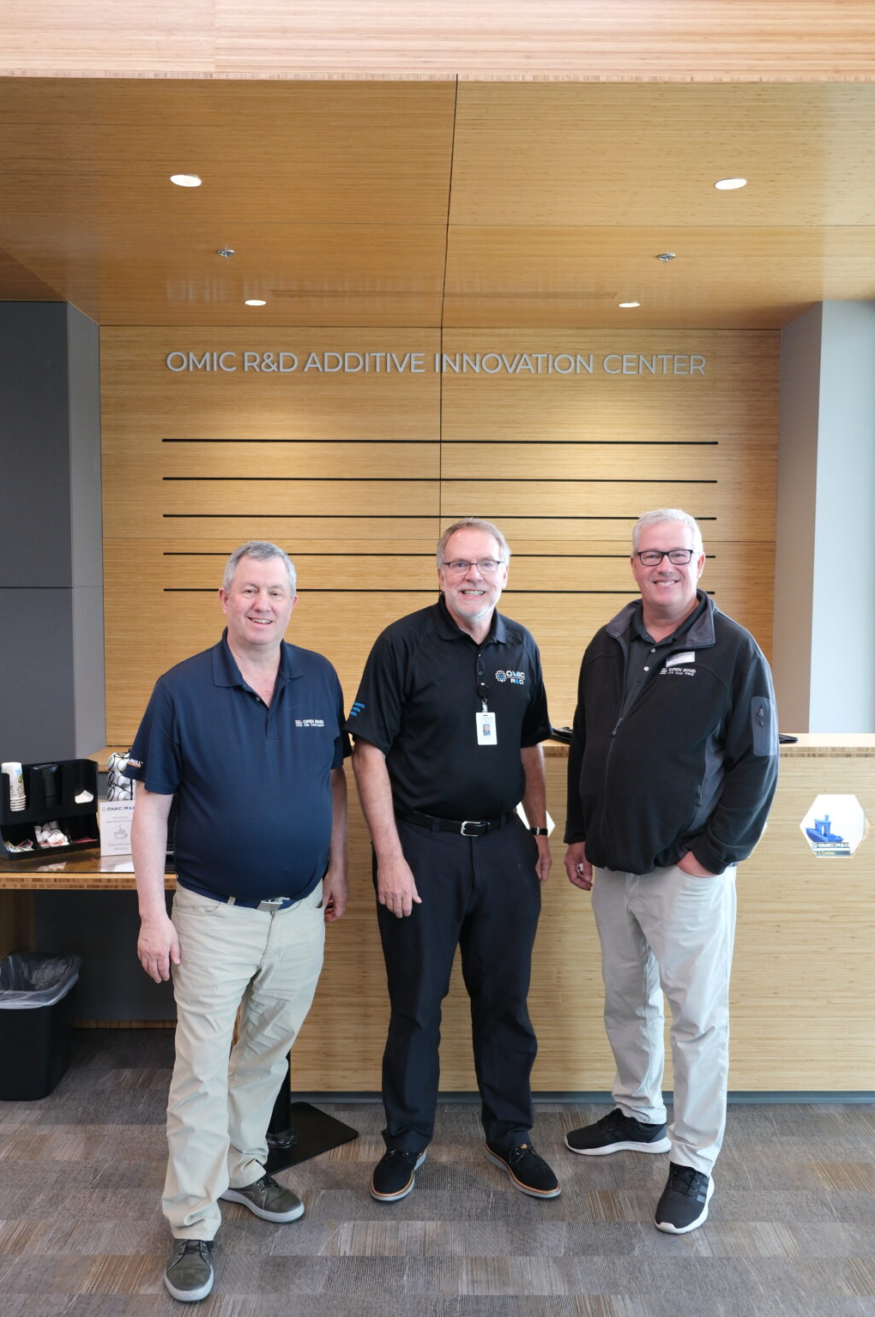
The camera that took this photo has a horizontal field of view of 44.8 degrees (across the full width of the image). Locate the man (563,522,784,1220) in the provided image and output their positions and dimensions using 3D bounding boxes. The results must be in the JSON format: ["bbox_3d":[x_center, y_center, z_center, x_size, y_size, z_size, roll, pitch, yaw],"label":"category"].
[{"bbox_3d":[0.604,0.526,2.902,0.580,1.865,0.410,3,5,35],"label":"man"}]

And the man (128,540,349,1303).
[{"bbox_3d":[-0.474,0.592,2.632,0.540,1.765,0.420,-2,5,-23],"label":"man"}]

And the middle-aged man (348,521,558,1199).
[{"bbox_3d":[0.048,0.538,2.911,0.590,1.835,0.380,-1,5,-20],"label":"middle-aged man"}]

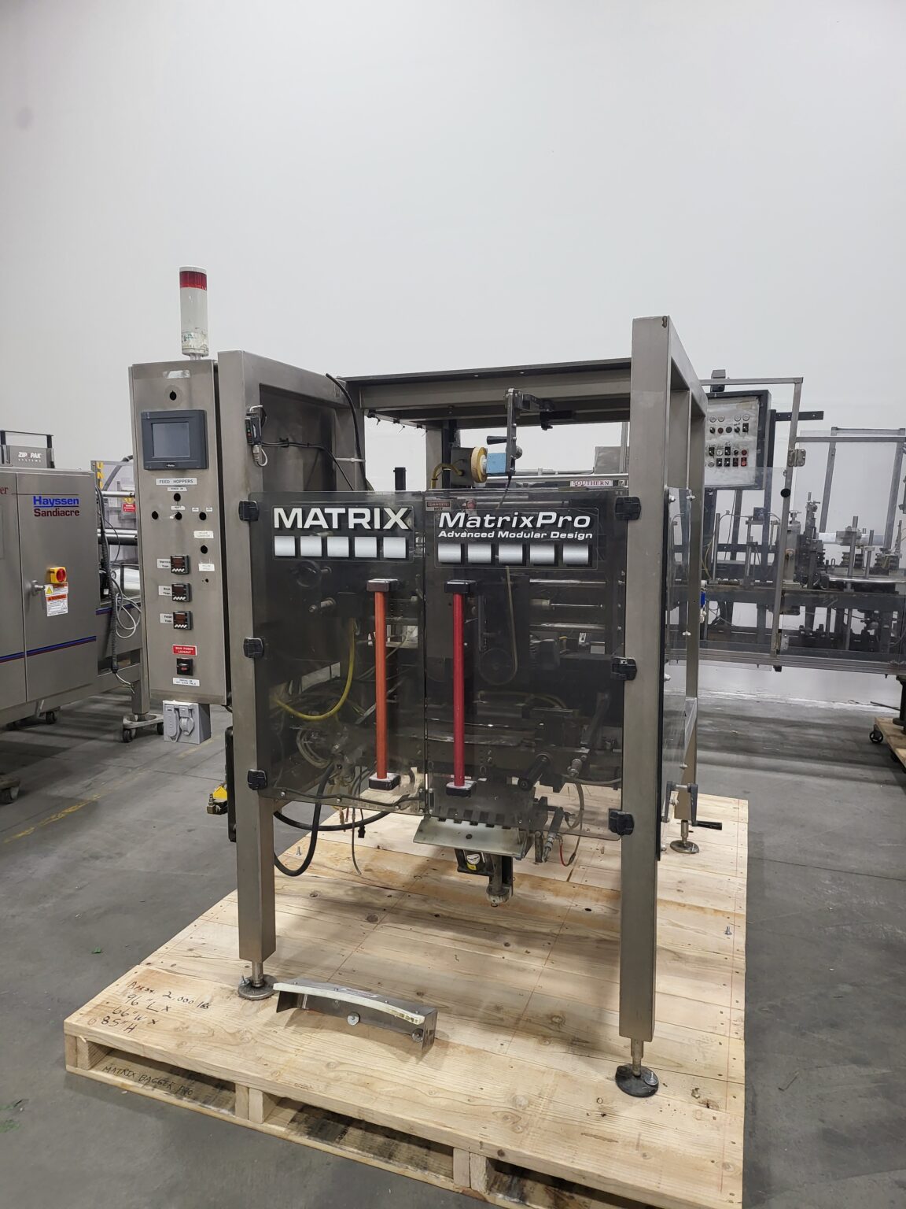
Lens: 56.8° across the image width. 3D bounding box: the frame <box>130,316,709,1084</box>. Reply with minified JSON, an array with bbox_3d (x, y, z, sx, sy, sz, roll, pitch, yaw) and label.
[{"bbox_3d":[0.068,0.150,2.823,1.447,1.799,1.527,2,7,20],"label":"frame"}]

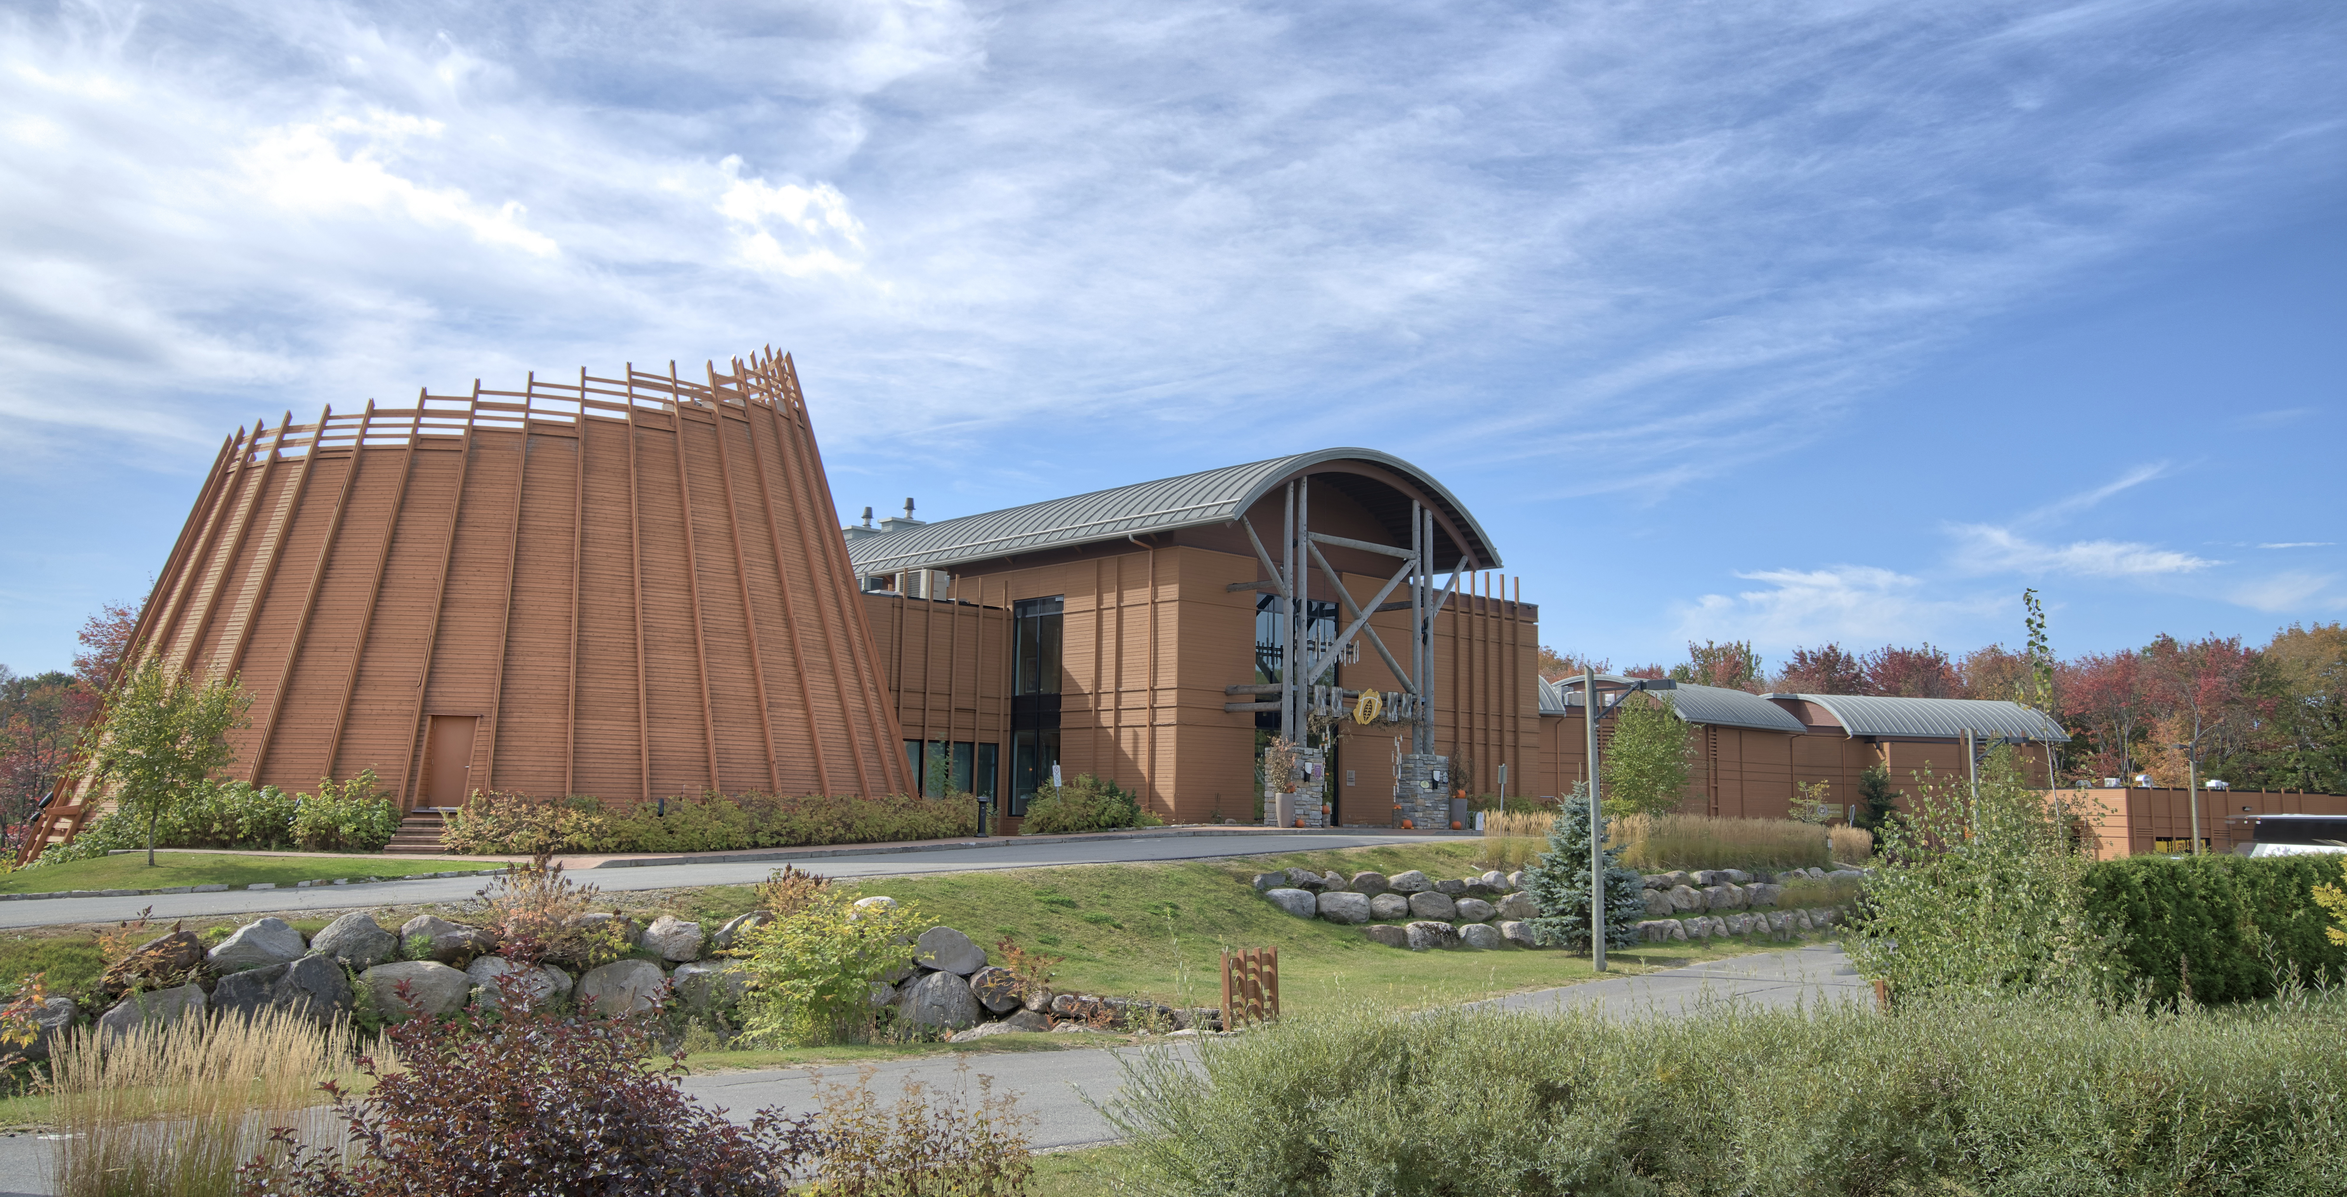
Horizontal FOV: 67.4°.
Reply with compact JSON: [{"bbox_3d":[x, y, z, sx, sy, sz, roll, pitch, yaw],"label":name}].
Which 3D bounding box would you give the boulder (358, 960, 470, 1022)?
[{"bbox_3d":[-8.914,4.614,20.700,1.270,0.670,0.900,2,-7,-12],"label":"boulder"}]

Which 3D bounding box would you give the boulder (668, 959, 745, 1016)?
[{"bbox_3d":[-5.619,4.693,21.200,0.910,0.620,0.750,2,-7,-7],"label":"boulder"}]

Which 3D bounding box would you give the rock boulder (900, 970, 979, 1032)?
[{"bbox_3d":[-2.805,4.869,21.200,0.980,0.820,0.800,4,-8,-25],"label":"rock boulder"}]

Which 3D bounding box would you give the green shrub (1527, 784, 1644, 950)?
[{"bbox_3d":[7.764,5.066,33.200,2.150,3.200,2.150,1,-7,0],"label":"green shrub"}]

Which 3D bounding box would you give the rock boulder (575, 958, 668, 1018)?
[{"bbox_3d":[-6.583,4.648,21.000,1.090,0.660,0.850,2,-7,-9],"label":"rock boulder"}]

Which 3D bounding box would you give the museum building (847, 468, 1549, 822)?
[{"bbox_3d":[0.818,2.372,65.933,20.000,12.200,22.900,7,-9,-41],"label":"museum building"}]

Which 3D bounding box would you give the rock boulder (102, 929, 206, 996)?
[{"bbox_3d":[-9.730,3.483,16.800,1.000,0.680,0.700,5,-8,-30],"label":"rock boulder"}]

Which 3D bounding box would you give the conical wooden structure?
[{"bbox_3d":[-19.076,-0.244,52.721,23.600,15.200,23.600,3,-7,-20],"label":"conical wooden structure"}]

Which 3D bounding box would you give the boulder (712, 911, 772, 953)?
[{"bbox_3d":[-5.371,4.163,21.900,0.800,0.520,0.650,2,-7,-7],"label":"boulder"}]

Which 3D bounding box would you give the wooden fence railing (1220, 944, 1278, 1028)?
[{"bbox_3d":[0.989,4.979,22.600,0.130,1.000,1.400,-4,-8,32],"label":"wooden fence railing"}]

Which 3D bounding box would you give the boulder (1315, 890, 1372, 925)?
[{"bbox_3d":[3.225,5.862,33.300,1.050,0.620,0.800,0,-7,3],"label":"boulder"}]

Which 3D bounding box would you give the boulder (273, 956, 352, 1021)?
[{"bbox_3d":[-8.345,3.812,17.100,0.800,0.700,0.650,4,-8,-25],"label":"boulder"}]

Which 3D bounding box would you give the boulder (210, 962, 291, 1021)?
[{"bbox_3d":[-10.697,4.569,20.400,0.920,0.660,0.850,2,-7,-14],"label":"boulder"}]

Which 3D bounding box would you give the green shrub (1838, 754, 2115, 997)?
[{"bbox_3d":[9.603,3.577,21.000,3.150,3.550,2.800,-2,-8,24],"label":"green shrub"}]

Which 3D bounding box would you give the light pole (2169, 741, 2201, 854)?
[{"bbox_3d":[29.431,6.667,51.000,0.750,5.200,0.250,1,-7,0],"label":"light pole"}]

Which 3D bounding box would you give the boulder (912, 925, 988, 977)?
[{"bbox_3d":[-2.720,4.291,21.400,0.900,0.620,0.720,4,-8,-25],"label":"boulder"}]

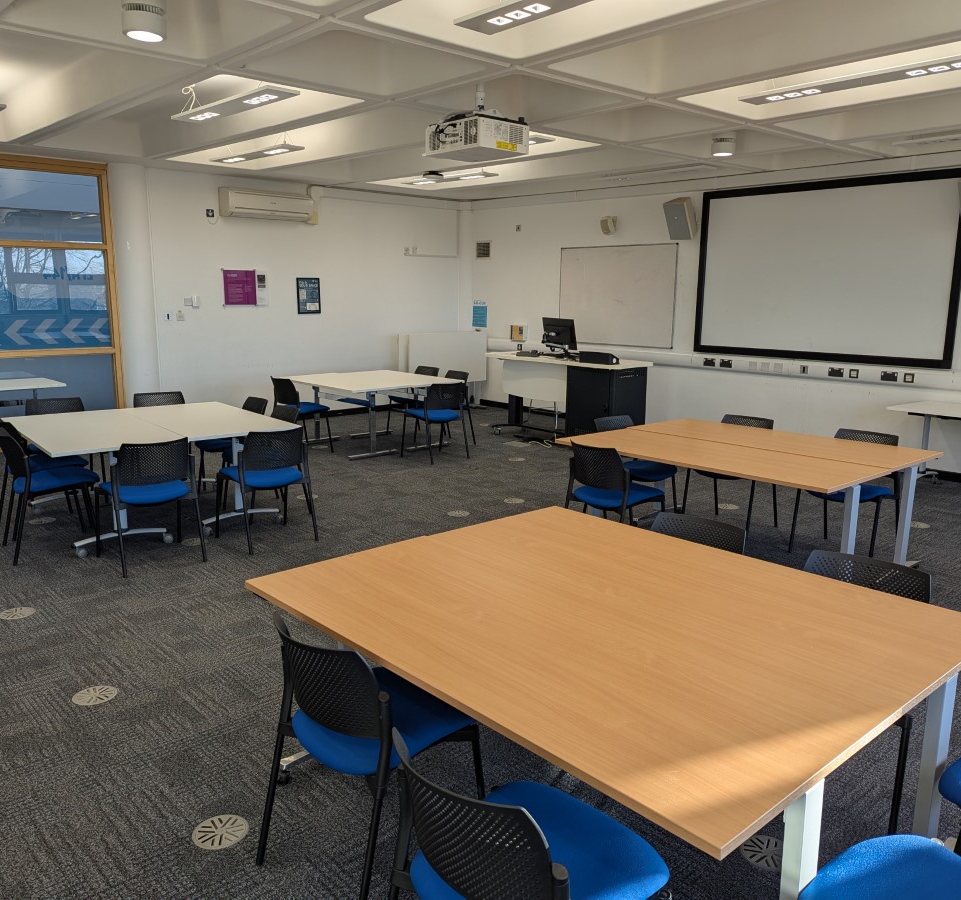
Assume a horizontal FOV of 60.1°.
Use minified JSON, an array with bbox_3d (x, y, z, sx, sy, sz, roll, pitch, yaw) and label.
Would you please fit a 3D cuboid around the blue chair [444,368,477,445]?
[{"bbox_3d":[-0.392,-0.461,9.229,0.530,0.790,0.530,-7,13,-35],"label":"blue chair"}]

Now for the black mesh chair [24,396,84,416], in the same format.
[{"bbox_3d":[-3.257,0.005,6.550,0.530,0.790,0.560,-9,14,-41],"label":"black mesh chair"}]

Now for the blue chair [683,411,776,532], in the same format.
[{"bbox_3d":[1.814,0.174,6.000,0.530,0.790,0.530,-10,15,-44],"label":"blue chair"}]

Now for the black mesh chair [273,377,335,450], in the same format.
[{"bbox_3d":[-1.891,-0.377,8.716,0.530,0.790,0.530,-9,14,-41],"label":"black mesh chair"}]

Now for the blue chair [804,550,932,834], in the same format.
[{"bbox_3d":[1.181,0.793,2.711,0.530,0.790,0.530,10,14,41],"label":"blue chair"}]

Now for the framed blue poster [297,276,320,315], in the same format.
[{"bbox_3d":[-2.182,-1.952,10.559,0.332,0.442,0.025,-9,14,-41],"label":"framed blue poster"}]

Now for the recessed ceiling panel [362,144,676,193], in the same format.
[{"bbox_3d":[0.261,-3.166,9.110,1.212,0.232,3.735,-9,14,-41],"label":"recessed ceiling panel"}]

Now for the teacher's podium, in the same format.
[{"bbox_3d":[0.965,-0.591,9.606,0.800,0.930,1.950,-9,15,-42],"label":"teacher's podium"}]

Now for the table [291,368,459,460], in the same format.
[{"bbox_3d":[-1.176,-0.409,9.078,1.500,0.730,1.500,-9,14,-41],"label":"table"}]

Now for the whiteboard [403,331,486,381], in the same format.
[{"bbox_3d":[-0.443,-1.272,11.531,1.428,0.714,0.060,-9,14,-41],"label":"whiteboard"}]

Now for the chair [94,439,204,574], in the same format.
[{"bbox_3d":[-2.038,0.295,5.099,0.530,0.790,0.560,-9,14,-41],"label":"chair"}]

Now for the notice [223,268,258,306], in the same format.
[{"bbox_3d":[-2.873,-1.941,9.947,0.423,0.435,0.015,-9,14,-41],"label":"notice"}]

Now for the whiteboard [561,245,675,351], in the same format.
[{"bbox_3d":[1.654,-1.912,10.323,0.030,1.200,1.800,-9,15,-42],"label":"whiteboard"}]

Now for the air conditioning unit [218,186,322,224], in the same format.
[{"bbox_3d":[-2.549,-2.938,10.030,1.150,0.330,0.240,-9,15,-42],"label":"air conditioning unit"}]

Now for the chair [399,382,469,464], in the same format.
[{"bbox_3d":[-0.445,-0.314,8.393,0.530,0.790,0.560,-9,14,-41],"label":"chair"}]

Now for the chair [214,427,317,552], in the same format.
[{"bbox_3d":[-1.435,0.215,5.556,0.530,0.790,0.560,-9,14,-41],"label":"chair"}]

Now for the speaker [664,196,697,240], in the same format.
[{"bbox_3d":[2.263,-2.572,9.234,0.220,0.420,0.300,-33,28,-29],"label":"speaker"}]

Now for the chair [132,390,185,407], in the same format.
[{"bbox_3d":[-2.593,-0.070,6.985,0.530,0.790,0.560,-9,14,-41],"label":"chair"}]

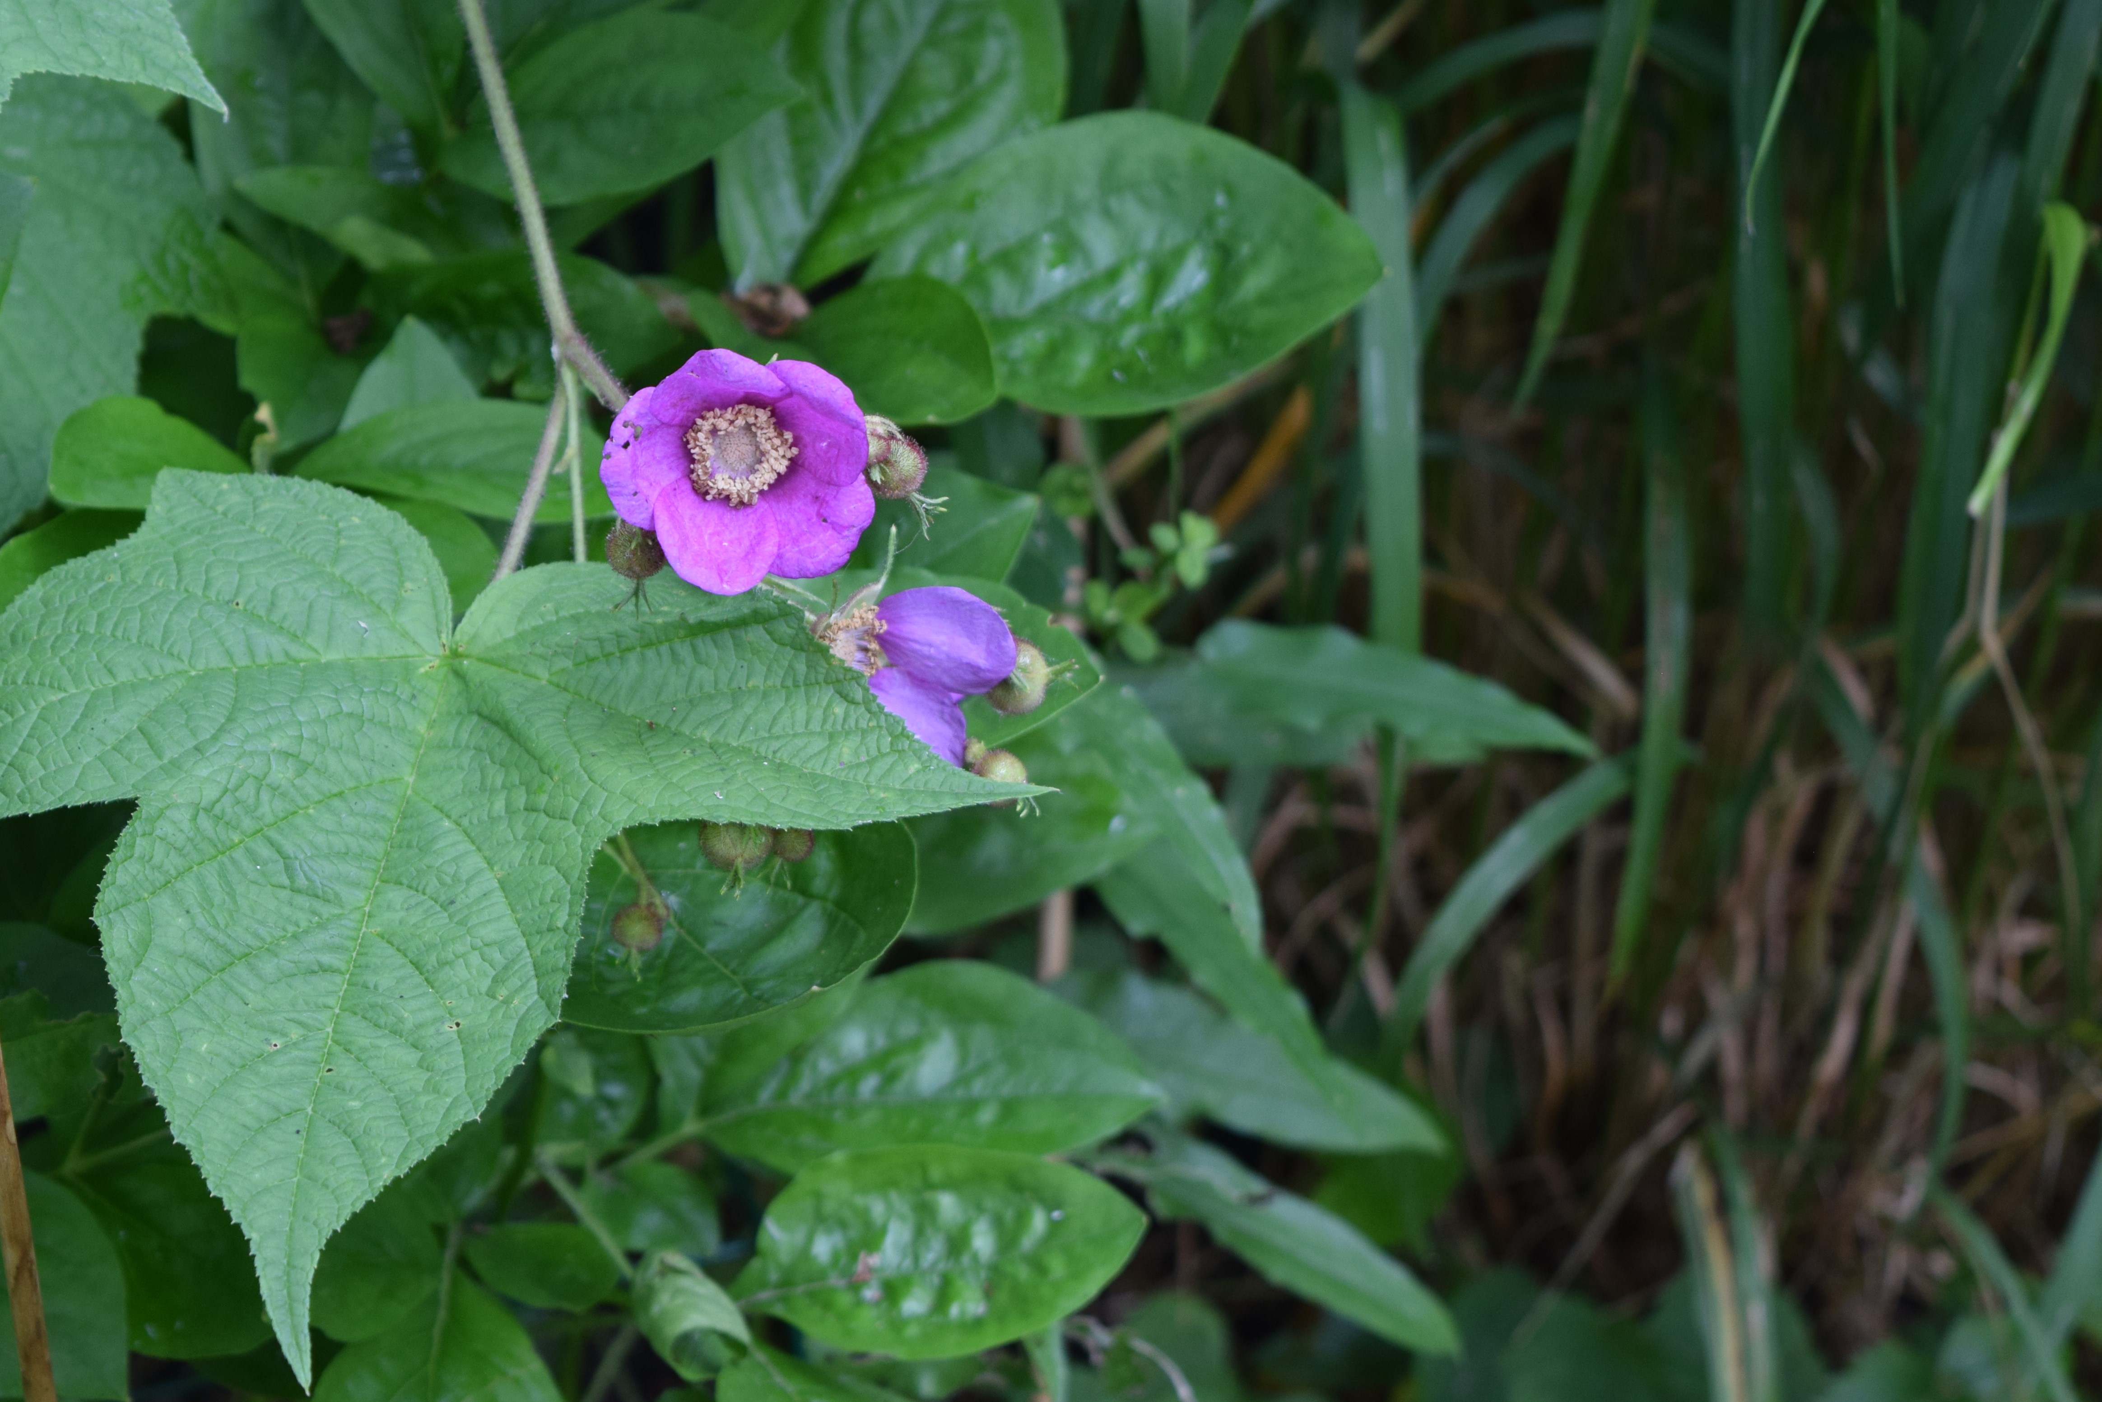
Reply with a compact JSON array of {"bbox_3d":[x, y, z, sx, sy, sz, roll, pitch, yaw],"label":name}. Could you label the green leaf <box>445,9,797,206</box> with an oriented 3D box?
[{"bbox_3d":[-0.085,-0.118,0.950,0.068,0.012,0.033,-9,58,-6],"label":"green leaf"}]

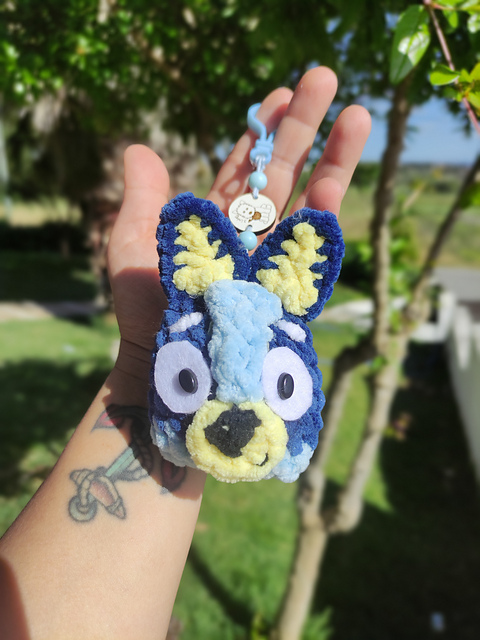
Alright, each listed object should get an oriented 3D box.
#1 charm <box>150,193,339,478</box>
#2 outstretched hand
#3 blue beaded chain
[{"bbox_3d":[0.004,0.004,0.198,0.080,0.117,0.045,3,-7,2],"label":"charm"},{"bbox_3d":[-0.006,-0.046,0.224,0.110,0.166,0.060,21,-12,2],"label":"outstretched hand"},{"bbox_3d":[0.006,-0.066,0.215,0.019,0.076,0.013,6,-19,2],"label":"blue beaded chain"}]

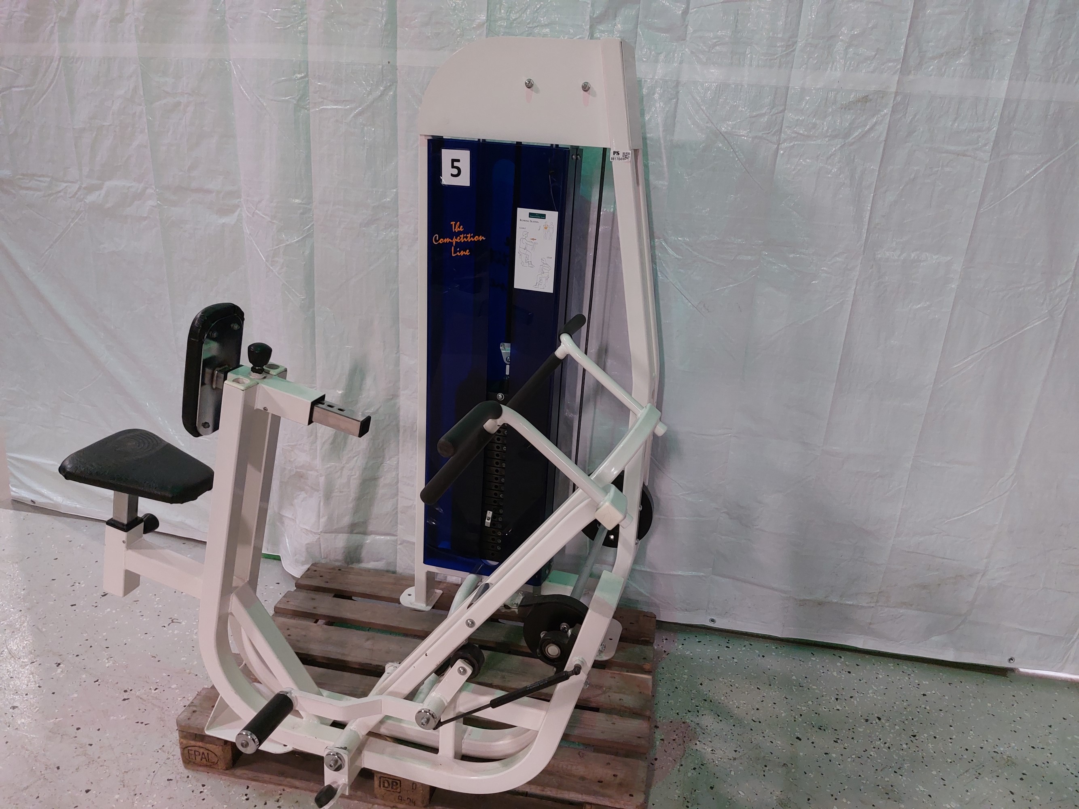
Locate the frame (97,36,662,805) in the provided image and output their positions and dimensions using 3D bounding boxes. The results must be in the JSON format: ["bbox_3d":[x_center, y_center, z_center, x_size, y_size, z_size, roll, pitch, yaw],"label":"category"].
[{"bbox_3d":[-0.404,-0.013,1.799,1.360,1.700,1.030,8,20,13],"label":"frame"}]

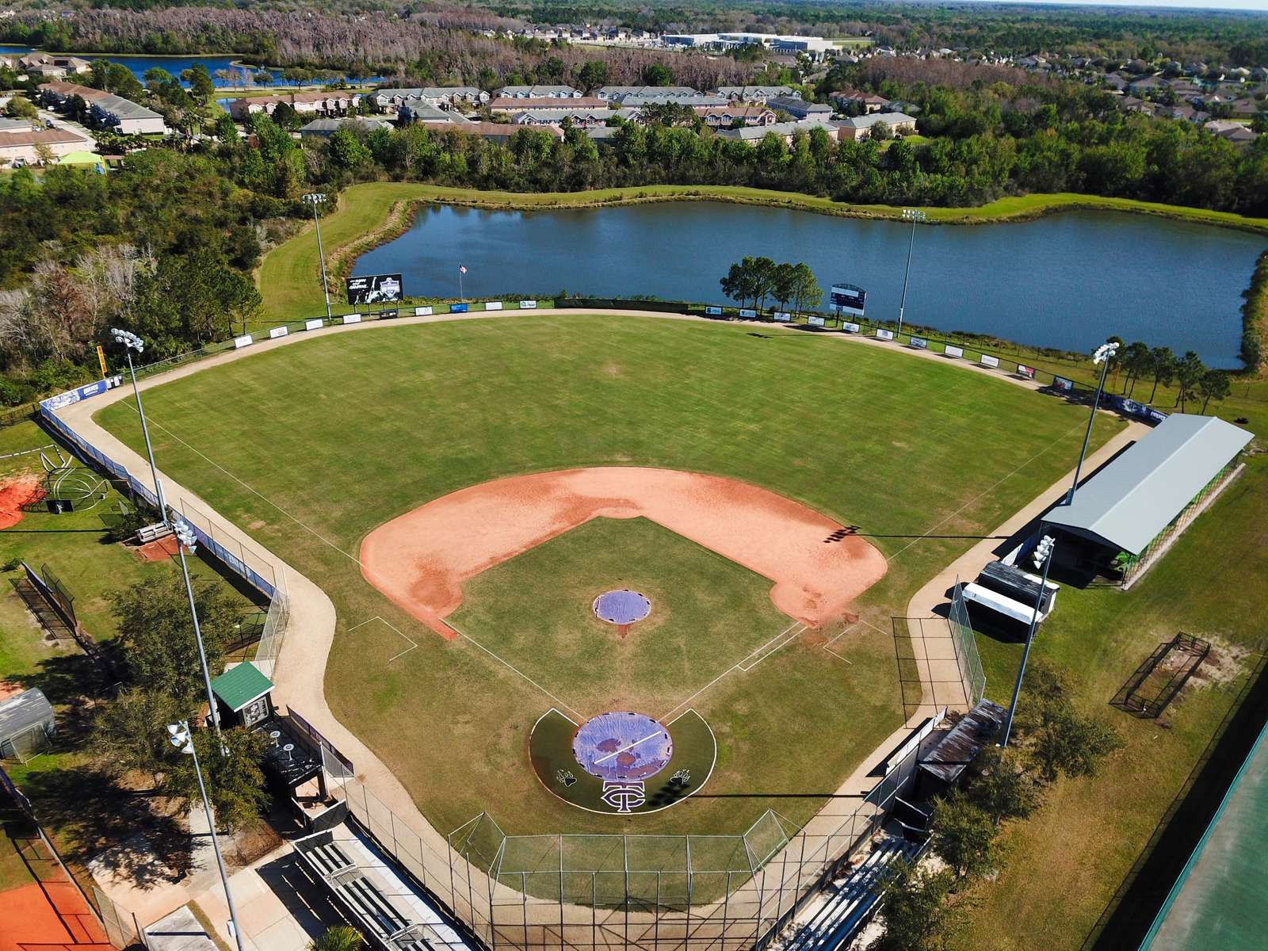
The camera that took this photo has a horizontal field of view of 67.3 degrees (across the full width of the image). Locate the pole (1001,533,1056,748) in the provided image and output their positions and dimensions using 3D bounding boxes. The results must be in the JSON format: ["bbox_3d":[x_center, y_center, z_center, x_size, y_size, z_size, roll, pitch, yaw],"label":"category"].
[{"bbox_3d":[24.980,12.842,61.757,1.200,21.000,3.600,22,33,36],"label":"pole"}]

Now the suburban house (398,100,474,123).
[{"bbox_3d":[-83.899,-149.768,397.657,20.000,8.300,42.000,-9,28,-19],"label":"suburban house"}]

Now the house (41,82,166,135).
[{"bbox_3d":[-223.261,-153.994,395.812,14.300,8.100,128.000,-19,33,-35],"label":"house"}]

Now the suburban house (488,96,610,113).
[{"bbox_3d":[-39.232,-168.723,436.906,54.000,8.000,13.300,-7,28,-16],"label":"suburban house"}]

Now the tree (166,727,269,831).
[{"bbox_3d":[-25.756,20.186,59.608,6.800,8.000,6.800,1,27,0],"label":"tree"}]

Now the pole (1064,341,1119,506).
[{"bbox_3d":[45.910,-3.140,97.750,4.900,21.400,1.200,-23,36,-40],"label":"pole"}]

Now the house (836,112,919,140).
[{"bbox_3d":[98.852,-144.167,393.379,44.000,8.000,13.500,-23,35,-39],"label":"house"}]

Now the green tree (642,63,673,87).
[{"bbox_3d":[13.771,-215.928,522.492,16.000,18.000,15.000,1,27,0],"label":"green tree"}]

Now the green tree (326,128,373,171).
[{"bbox_3d":[-84.850,-98.990,287.550,12.500,12.300,12.500,-6,28,-16],"label":"green tree"}]

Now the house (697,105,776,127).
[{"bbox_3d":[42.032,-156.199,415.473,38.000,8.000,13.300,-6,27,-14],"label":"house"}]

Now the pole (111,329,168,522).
[{"bbox_3d":[-48.313,-4.233,94.942,4.700,20.300,1.200,23,34,37],"label":"pole"}]

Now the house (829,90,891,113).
[{"bbox_3d":[111.020,-184.730,472.980,14.500,9.000,28.000,-13,30,-27],"label":"house"}]

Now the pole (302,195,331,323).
[{"bbox_3d":[-50.303,-34.652,154.163,3.700,21.000,1.200,-13,30,-25],"label":"pole"}]

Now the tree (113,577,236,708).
[{"bbox_3d":[-36.719,12.105,75.860,9.200,8.800,9.200,0,27,-1],"label":"tree"}]

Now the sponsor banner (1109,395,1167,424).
[{"bbox_3d":[67.460,-8.584,127.481,0.200,1.800,9.200,-13,30,-26],"label":"sponsor banner"}]

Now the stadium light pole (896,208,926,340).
[{"bbox_3d":[45.030,-33.030,157.760,3.900,21.400,1.200,11,28,18],"label":"stadium light pole"}]

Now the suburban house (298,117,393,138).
[{"bbox_3d":[-98.720,-118.750,329.340,31.000,9.000,14.500,-5,27,-13],"label":"suburban house"}]

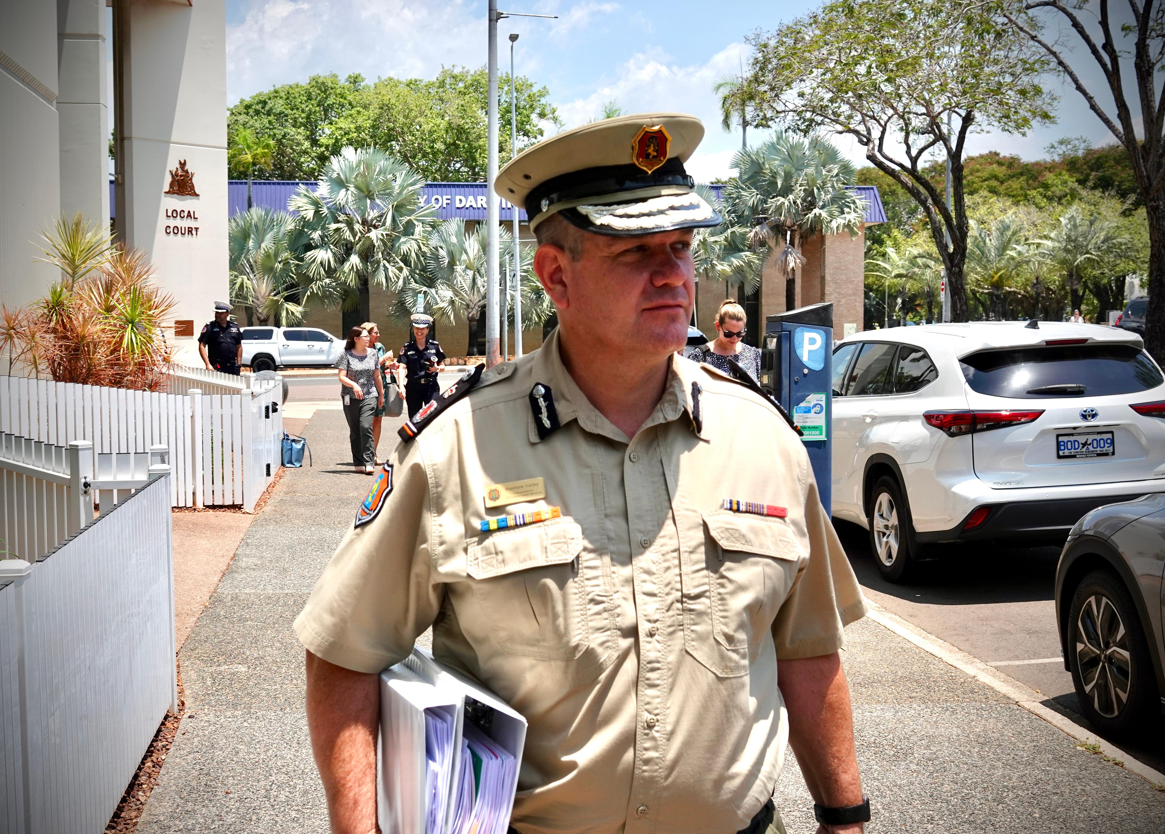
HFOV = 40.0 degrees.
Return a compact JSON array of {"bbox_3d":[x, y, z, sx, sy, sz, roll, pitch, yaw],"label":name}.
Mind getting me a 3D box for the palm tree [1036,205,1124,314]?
[{"bbox_3d":[20.106,-5.550,64.792,3.800,6.020,3.800,1,3,17],"label":"palm tree"}]

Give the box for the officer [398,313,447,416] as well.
[{"bbox_3d":[-1.817,-0.287,18.112,0.530,1.772,0.380,0,3,-7],"label":"officer"}]

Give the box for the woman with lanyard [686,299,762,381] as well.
[{"bbox_3d":[0.853,0.180,9.625,0.460,1.776,0.340,0,3,-6],"label":"woman with lanyard"}]

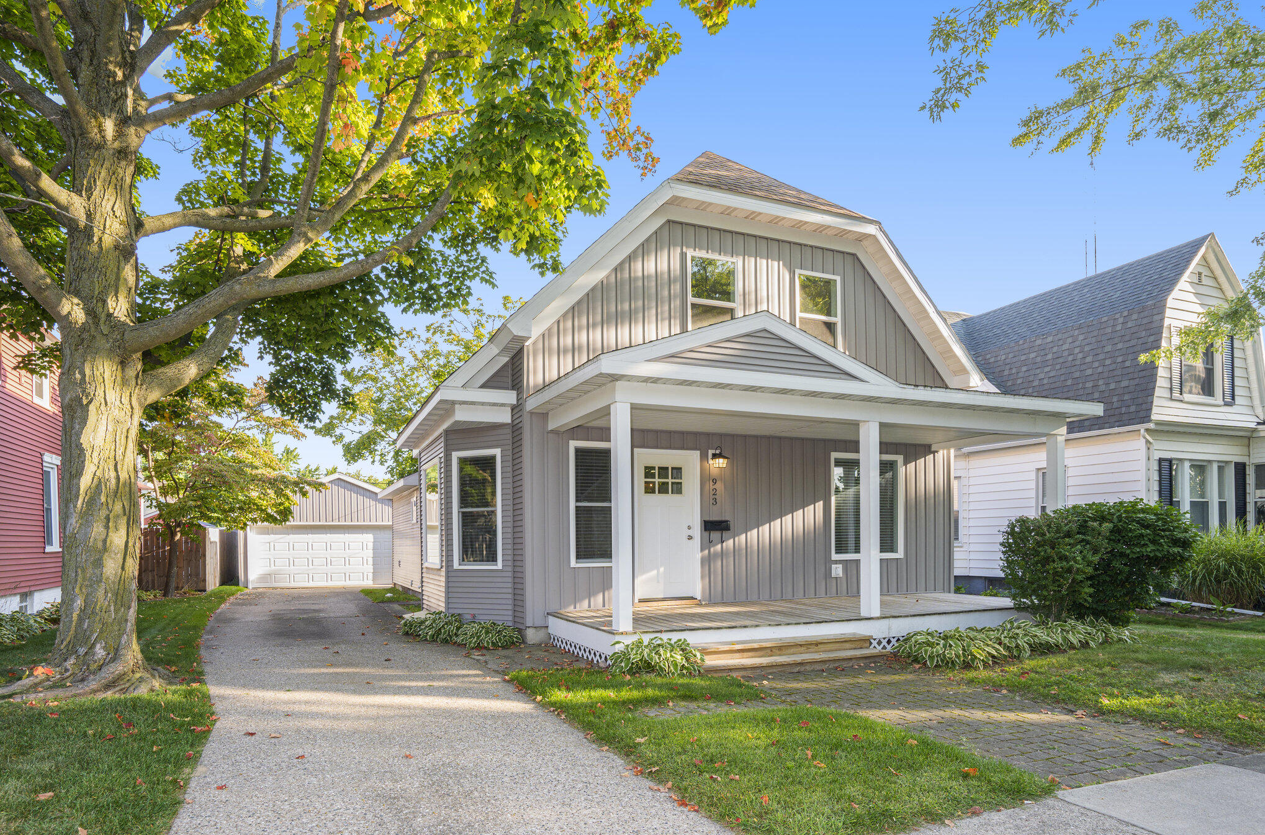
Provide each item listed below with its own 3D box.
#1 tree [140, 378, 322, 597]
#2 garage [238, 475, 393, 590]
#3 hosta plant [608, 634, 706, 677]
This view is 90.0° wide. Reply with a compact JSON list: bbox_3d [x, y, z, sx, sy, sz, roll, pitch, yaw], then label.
[{"bbox_3d":[-11.700,2.000,18.000,5.600,6.100,5.200,1,-6,-12],"label":"tree"},{"bbox_3d":[-10.600,4.200,24.700,6.500,3.900,6.500,1,-6,-12],"label":"garage"},{"bbox_3d":[0.245,2.280,6.170,0.920,0.380,0.640,2,-7,-21],"label":"hosta plant"}]

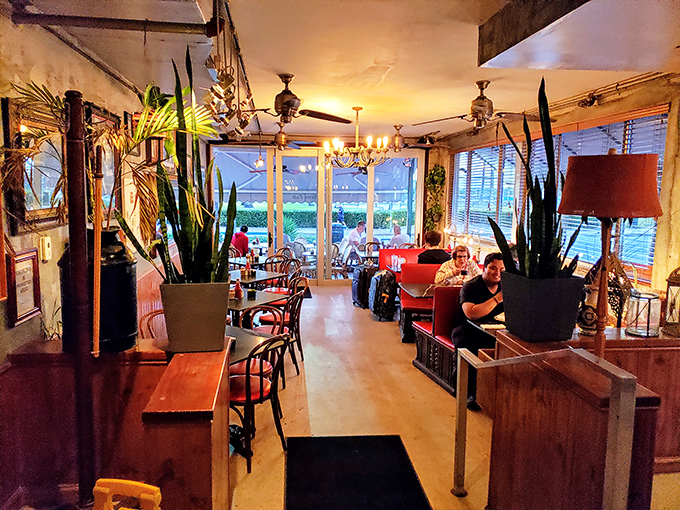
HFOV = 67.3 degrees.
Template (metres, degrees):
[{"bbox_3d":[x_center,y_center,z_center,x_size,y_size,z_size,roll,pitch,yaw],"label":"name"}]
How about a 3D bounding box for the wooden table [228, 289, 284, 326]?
[{"bbox_3d":[-1.095,0.846,5.615,0.760,0.750,0.760,5,8,31],"label":"wooden table"}]

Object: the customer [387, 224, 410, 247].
[{"bbox_3d":[1.255,-0.056,11.527,0.750,1.260,0.520,2,7,10],"label":"customer"}]

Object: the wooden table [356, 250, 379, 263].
[{"bbox_3d":[0.845,0.372,9.603,1.000,0.760,0.780,0,7,-7],"label":"wooden table"}]

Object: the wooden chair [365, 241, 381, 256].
[{"bbox_3d":[0.597,0.217,9.555,0.420,0.880,0.500,0,7,-6],"label":"wooden chair"}]

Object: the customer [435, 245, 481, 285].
[{"bbox_3d":[1.528,0.500,6.725,0.580,1.260,0.720,1,7,0],"label":"customer"}]

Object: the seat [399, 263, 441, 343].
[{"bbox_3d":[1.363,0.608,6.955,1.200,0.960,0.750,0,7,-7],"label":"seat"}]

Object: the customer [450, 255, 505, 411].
[{"bbox_3d":[1.382,0.648,4.720,0.550,1.280,0.780,-1,8,-14],"label":"customer"}]

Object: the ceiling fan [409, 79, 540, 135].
[{"bbox_3d":[1.388,-1.432,4.976,1.400,0.500,1.400,1,7,0],"label":"ceiling fan"}]

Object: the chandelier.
[{"bbox_3d":[0.218,-1.516,6.610,0.900,0.780,0.900,1,7,0],"label":"chandelier"}]

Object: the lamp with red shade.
[{"bbox_3d":[1.316,0.366,2.566,0.500,1.750,0.500,4,8,24],"label":"lamp with red shade"}]

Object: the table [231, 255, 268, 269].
[{"bbox_3d":[-1.441,0.466,8.552,0.770,0.760,0.770,6,9,38],"label":"table"}]

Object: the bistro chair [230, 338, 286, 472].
[{"bbox_3d":[-0.642,0.970,3.595,0.490,0.880,0.420,6,9,35],"label":"bistro chair"}]

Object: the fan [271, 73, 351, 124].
[{"bbox_3d":[-0.477,-1.392,4.582,1.340,0.414,1.340,-6,10,-44],"label":"fan"}]

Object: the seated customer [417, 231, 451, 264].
[{"bbox_3d":[1.339,0.344,7.458,0.500,1.360,0.720,0,7,-7],"label":"seated customer"}]

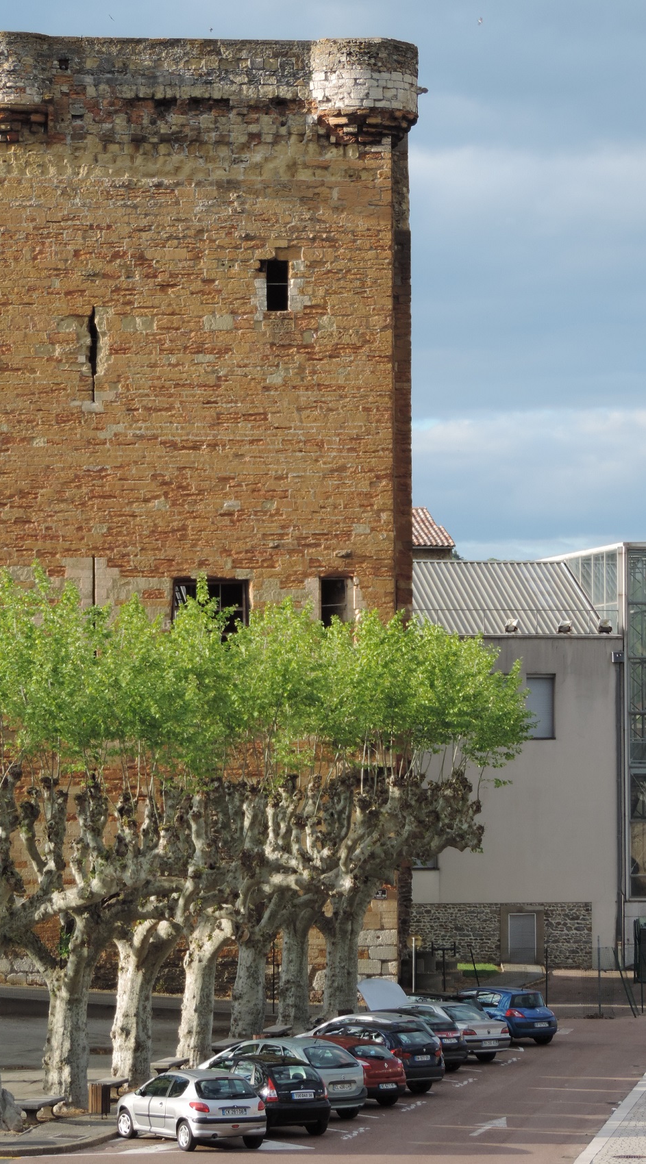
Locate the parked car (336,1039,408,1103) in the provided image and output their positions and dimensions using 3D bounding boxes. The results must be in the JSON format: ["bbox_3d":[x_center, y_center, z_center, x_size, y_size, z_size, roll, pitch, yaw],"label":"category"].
[{"bbox_3d":[-0.142,10.578,87.332,1.808,1.471,4.295,2,-4,-44],"label":"parked car"}]

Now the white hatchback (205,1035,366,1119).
[{"bbox_3d":[-0.950,10.430,85.162,1.760,1.620,4.280,2,-3,-42],"label":"white hatchback"}]

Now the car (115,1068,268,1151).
[{"bbox_3d":[-2.525,10.168,77.975,1.652,1.428,3.835,1,-3,-26],"label":"car"}]

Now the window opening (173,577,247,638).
[{"bbox_3d":[-3.363,0.793,120.250,2.271,1.838,0.500,0,-2,-5],"label":"window opening"}]

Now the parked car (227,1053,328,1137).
[{"bbox_3d":[-1.406,10.243,80.637,1.670,1.519,3.850,1,-3,-31],"label":"parked car"}]

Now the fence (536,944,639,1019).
[{"bbox_3d":[7.706,11.687,117.842,3.100,2.060,0.300,0,-3,0],"label":"fence"}]

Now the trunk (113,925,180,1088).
[{"bbox_3d":[-4.064,9.635,92.106,1.450,3.650,1.200,0,-3,0],"label":"trunk"}]

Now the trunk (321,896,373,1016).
[{"bbox_3d":[0.666,10.393,111.596,1.350,3.602,1.100,-1,-2,12],"label":"trunk"}]

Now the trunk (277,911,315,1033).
[{"bbox_3d":[-0.708,10.336,106.495,1.000,3.264,0.950,0,-2,0],"label":"trunk"}]

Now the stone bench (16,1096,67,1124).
[{"bbox_3d":[-5.669,10.624,80.980,0.520,0.460,1.900,-1,-2,13],"label":"stone bench"}]

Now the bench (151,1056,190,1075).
[{"bbox_3d":[-3.519,11.275,92.978,0.500,0.450,2.100,-1,-3,11],"label":"bench"}]

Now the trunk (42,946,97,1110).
[{"bbox_3d":[-5.368,9.360,85.217,1.120,3.367,1.000,-1,-2,12],"label":"trunk"}]

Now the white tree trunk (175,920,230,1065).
[{"bbox_3d":[-2.930,9.978,97.884,1.250,3.500,1.100,0,-3,0],"label":"white tree trunk"}]

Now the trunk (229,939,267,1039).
[{"bbox_3d":[-1.887,10.376,101.490,0.960,2.745,0.900,0,-2,0],"label":"trunk"}]

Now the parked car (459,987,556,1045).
[{"bbox_3d":[4.384,11.473,107.073,1.780,1.460,4.210,1,-3,-40],"label":"parked car"}]

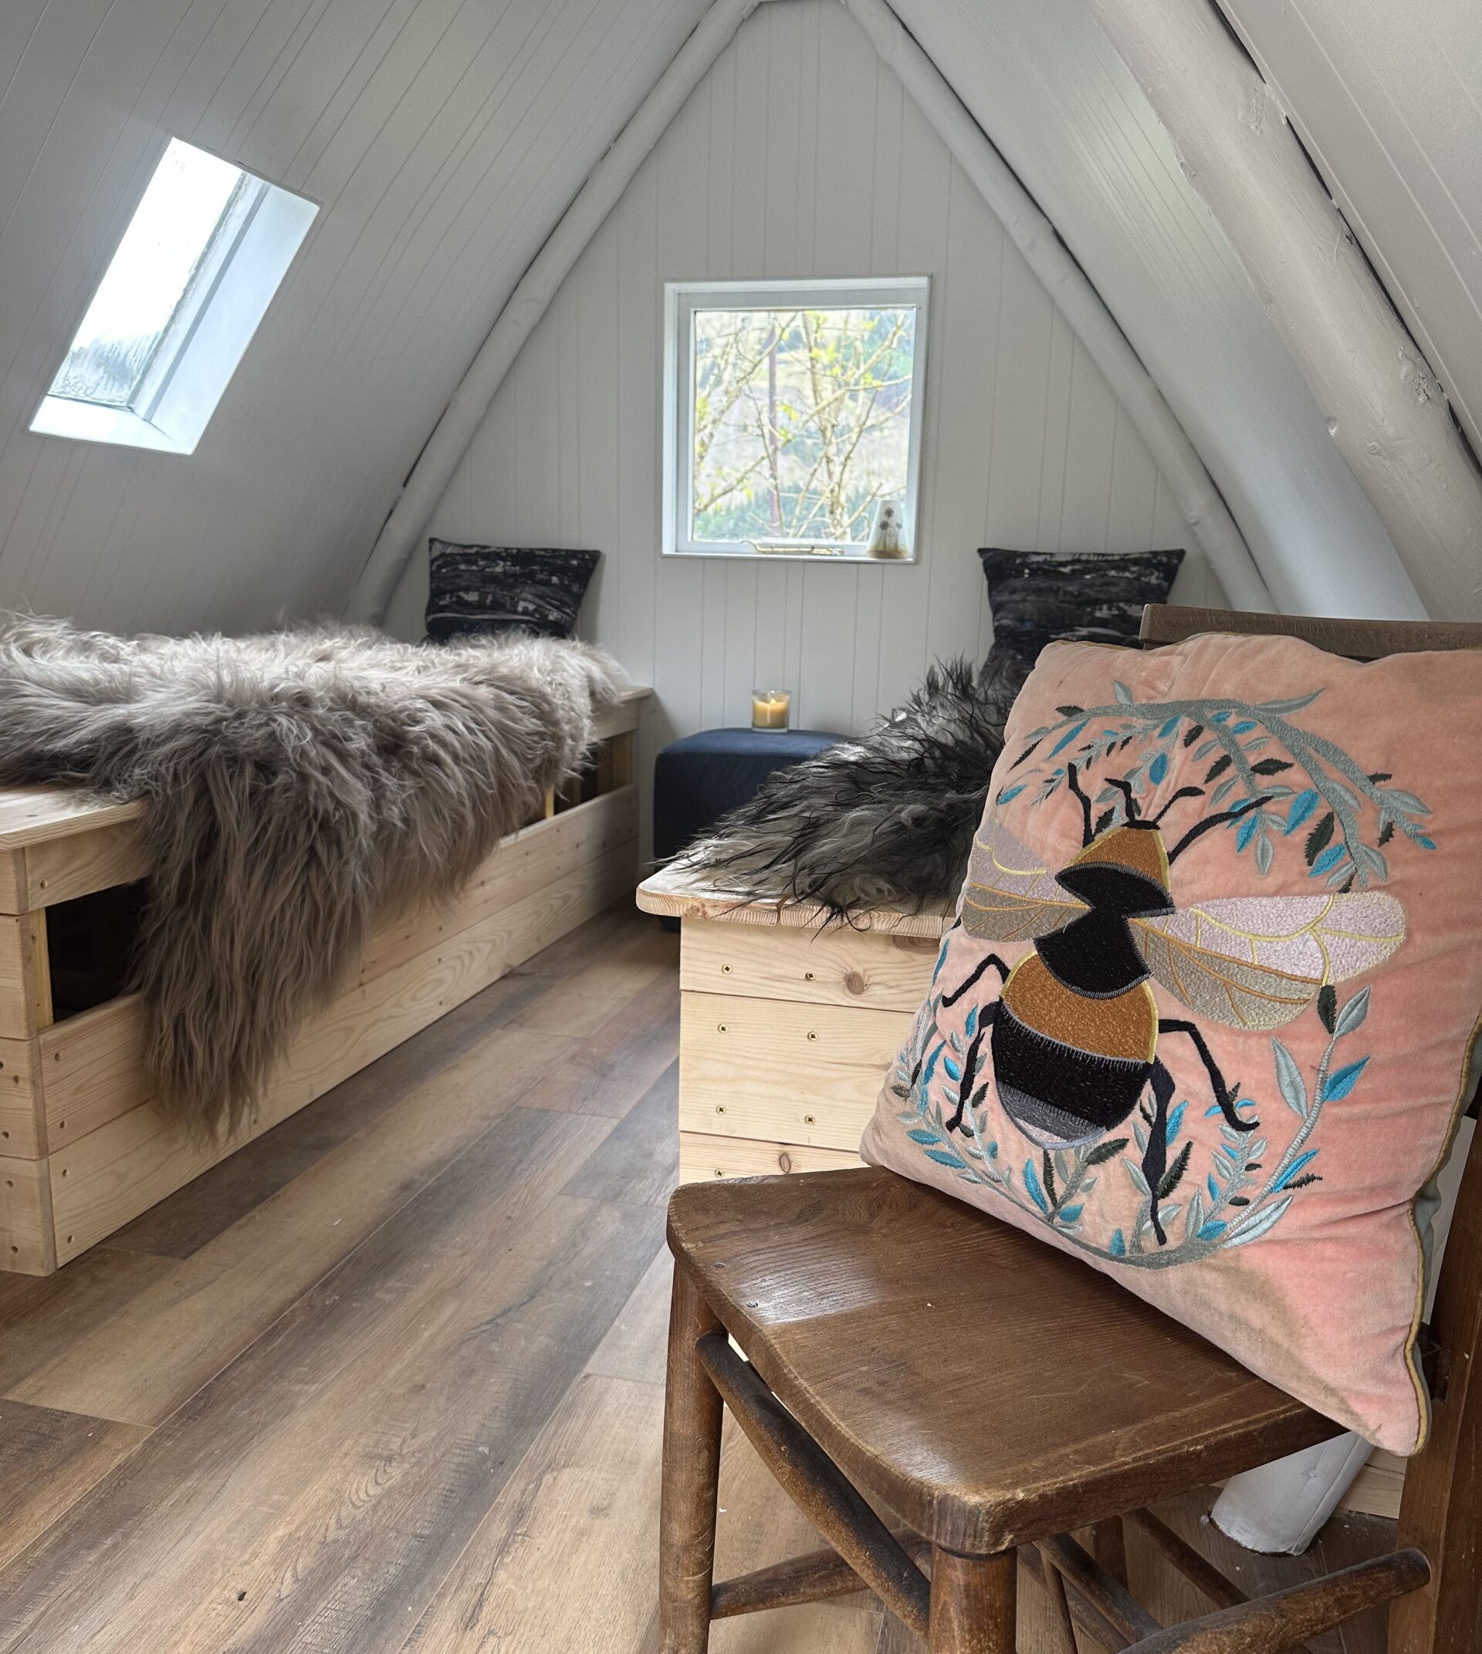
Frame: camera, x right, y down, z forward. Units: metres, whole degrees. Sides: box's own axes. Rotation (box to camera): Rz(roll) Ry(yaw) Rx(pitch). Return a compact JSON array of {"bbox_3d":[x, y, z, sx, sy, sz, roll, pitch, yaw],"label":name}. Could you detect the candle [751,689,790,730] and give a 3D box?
[{"bbox_3d":[0.079,-0.296,3.512,0.096,0.099,0.096,4,11,14],"label":"candle"}]

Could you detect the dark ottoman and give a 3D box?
[{"bbox_3d":[0.085,0.001,3.494,0.497,0.474,0.489,4,11,14],"label":"dark ottoman"}]

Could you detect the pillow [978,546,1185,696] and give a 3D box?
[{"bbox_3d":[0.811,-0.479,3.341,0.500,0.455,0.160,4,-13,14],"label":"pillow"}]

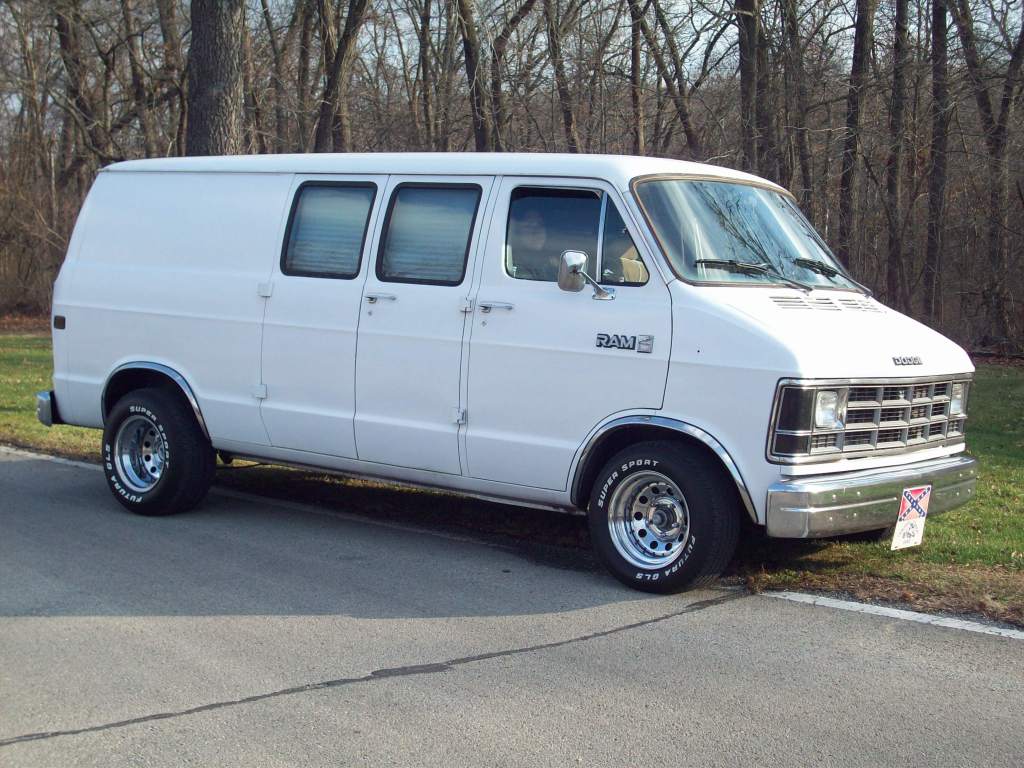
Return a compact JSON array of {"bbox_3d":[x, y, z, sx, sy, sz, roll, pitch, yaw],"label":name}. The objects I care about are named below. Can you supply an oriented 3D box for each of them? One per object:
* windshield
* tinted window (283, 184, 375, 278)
[{"bbox_3d":[1.168,-0.682,7.490,0.110,0.650,1.830,-41,-22,31],"label":"windshield"},{"bbox_3d":[-0.904,-0.762,7.923,0.545,0.497,0.040,6,-10,37],"label":"tinted window"}]

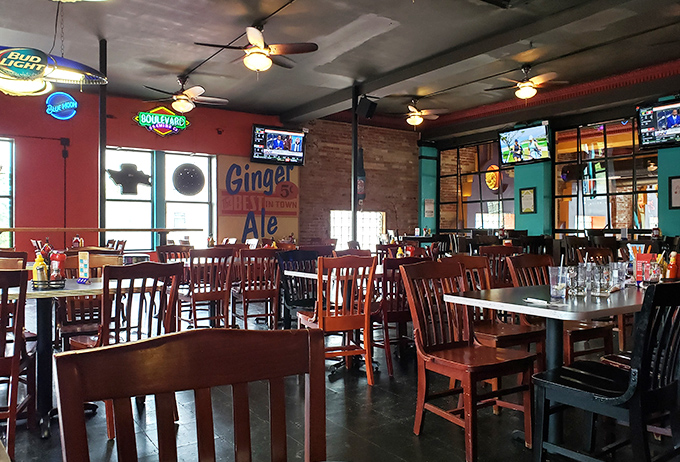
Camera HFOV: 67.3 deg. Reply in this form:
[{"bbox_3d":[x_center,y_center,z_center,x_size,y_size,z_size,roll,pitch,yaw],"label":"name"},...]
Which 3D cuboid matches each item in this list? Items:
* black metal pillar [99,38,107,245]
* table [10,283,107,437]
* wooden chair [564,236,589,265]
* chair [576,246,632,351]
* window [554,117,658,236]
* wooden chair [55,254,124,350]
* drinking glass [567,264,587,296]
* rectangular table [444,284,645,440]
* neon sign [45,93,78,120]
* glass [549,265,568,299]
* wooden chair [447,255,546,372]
[{"bbox_3d":[-2.700,-0.560,5.830,0.080,3.250,0.080,0,0,-28],"label":"black metal pillar"},{"bbox_3d":[-1.650,0.690,2.870,1.200,0.760,0.760,0,0,-31],"label":"table"},{"bbox_3d":[3.160,0.530,6.840,0.440,0.900,0.520,0,0,14],"label":"wooden chair"},{"bbox_3d":[2.620,0.634,4.900,0.450,0.893,0.530,0,0,-22],"label":"chair"},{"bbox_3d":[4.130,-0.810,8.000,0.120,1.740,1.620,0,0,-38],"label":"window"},{"bbox_3d":[-1.710,0.629,3.540,0.450,0.893,0.530,0,0,-29],"label":"wooden chair"},{"bbox_3d":[1.158,0.242,2.500,0.090,0.150,0.090,0,0,0],"label":"drinking glass"},{"bbox_3d":[1.390,0.710,2.754,1.500,0.750,0.760,0,0,-32],"label":"rectangular table"},{"bbox_3d":[-4.181,-1.875,7.695,0.420,0.409,0.090,0,0,-32],"label":"neon sign"},{"bbox_3d":[1.037,0.245,2.430,0.088,0.146,0.088,0,0,0],"label":"glass"},{"bbox_3d":[0.985,0.635,3.330,0.450,0.893,0.530,0,0,-31],"label":"wooden chair"}]

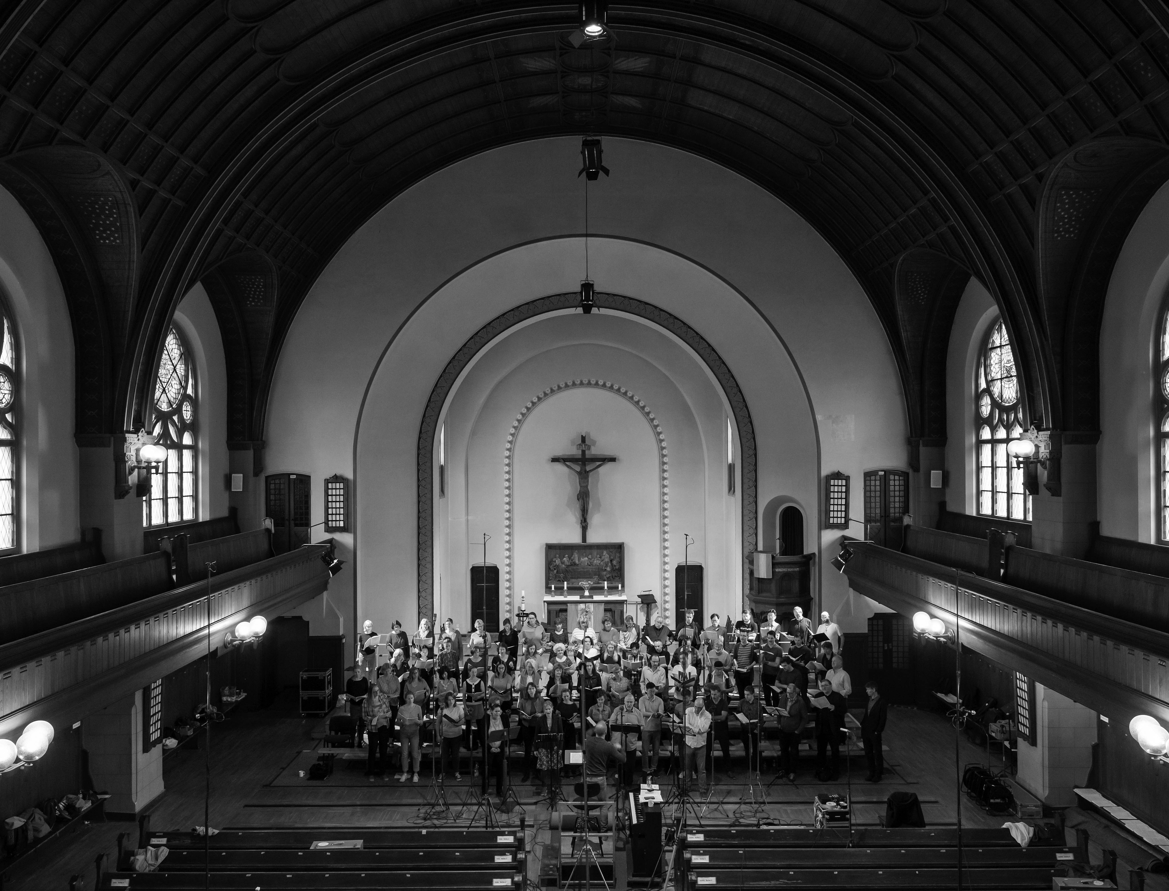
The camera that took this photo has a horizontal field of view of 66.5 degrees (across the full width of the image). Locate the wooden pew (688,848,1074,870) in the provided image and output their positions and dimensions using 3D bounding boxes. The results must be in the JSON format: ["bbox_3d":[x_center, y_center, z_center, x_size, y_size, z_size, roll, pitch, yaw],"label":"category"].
[{"bbox_3d":[3.978,5.686,11.977,5.300,0.980,0.600,0,-1,0],"label":"wooden pew"}]

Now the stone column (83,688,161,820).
[{"bbox_3d":[-7.978,4.862,15.568,0.895,2.900,1.322,0,-1,0],"label":"stone column"}]

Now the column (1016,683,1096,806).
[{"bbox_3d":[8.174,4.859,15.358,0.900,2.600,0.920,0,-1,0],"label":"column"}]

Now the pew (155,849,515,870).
[{"bbox_3d":[-3.489,5.746,11.912,5.337,1.000,0.540,0,-1,0],"label":"pew"}]

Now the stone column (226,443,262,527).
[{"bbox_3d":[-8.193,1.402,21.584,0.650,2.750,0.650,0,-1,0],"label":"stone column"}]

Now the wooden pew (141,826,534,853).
[{"bbox_3d":[-3.489,5.752,12.481,5.337,1.000,0.540,0,-1,0],"label":"wooden pew"}]

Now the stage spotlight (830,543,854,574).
[{"bbox_3d":[6.113,2.675,21.167,0.400,0.420,0.550,-1,29,46],"label":"stage spotlight"}]

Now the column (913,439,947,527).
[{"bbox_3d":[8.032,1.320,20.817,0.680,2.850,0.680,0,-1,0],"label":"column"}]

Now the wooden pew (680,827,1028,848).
[{"bbox_3d":[3.984,5.707,12.470,5.337,1.000,0.540,0,-1,0],"label":"wooden pew"}]

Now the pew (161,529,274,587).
[{"bbox_3d":[-7.208,2.357,18.521,0.600,1.200,4.900,0,-1,0],"label":"pew"}]

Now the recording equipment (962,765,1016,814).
[{"bbox_3d":[7.018,5.940,15.381,0.500,0.550,1.050,0,-1,0],"label":"recording equipment"}]

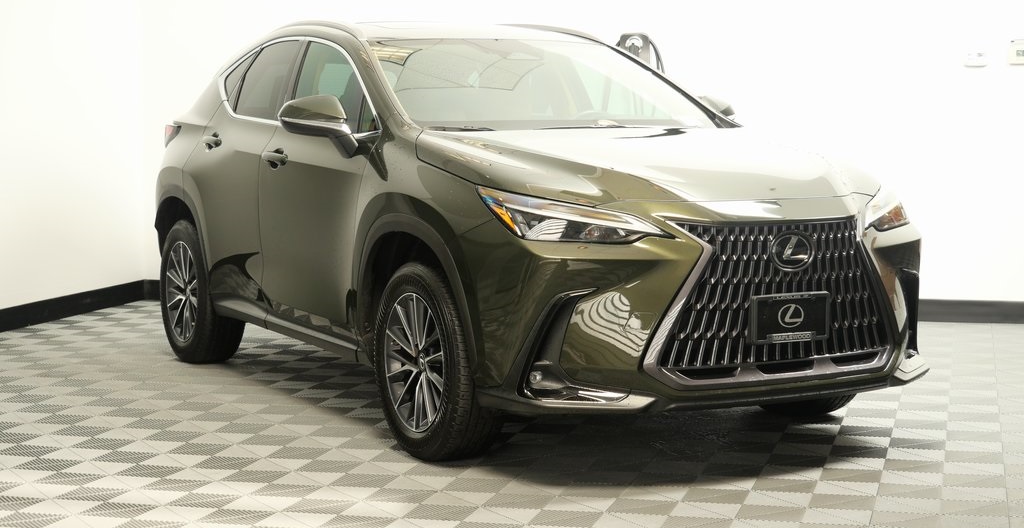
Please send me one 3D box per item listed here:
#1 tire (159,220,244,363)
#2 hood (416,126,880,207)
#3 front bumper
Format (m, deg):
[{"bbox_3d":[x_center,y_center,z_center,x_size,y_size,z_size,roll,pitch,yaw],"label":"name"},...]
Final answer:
[{"bbox_3d":[-1.570,0.131,8.322,0.240,0.725,0.730,-3,6,-28],"label":"tire"},{"bbox_3d":[0.577,-0.371,6.021,1.620,0.250,1.200,-3,6,-28],"label":"hood"},{"bbox_3d":[0.787,0.116,5.688,1.860,0.680,0.580,-3,6,-28],"label":"front bumper"}]

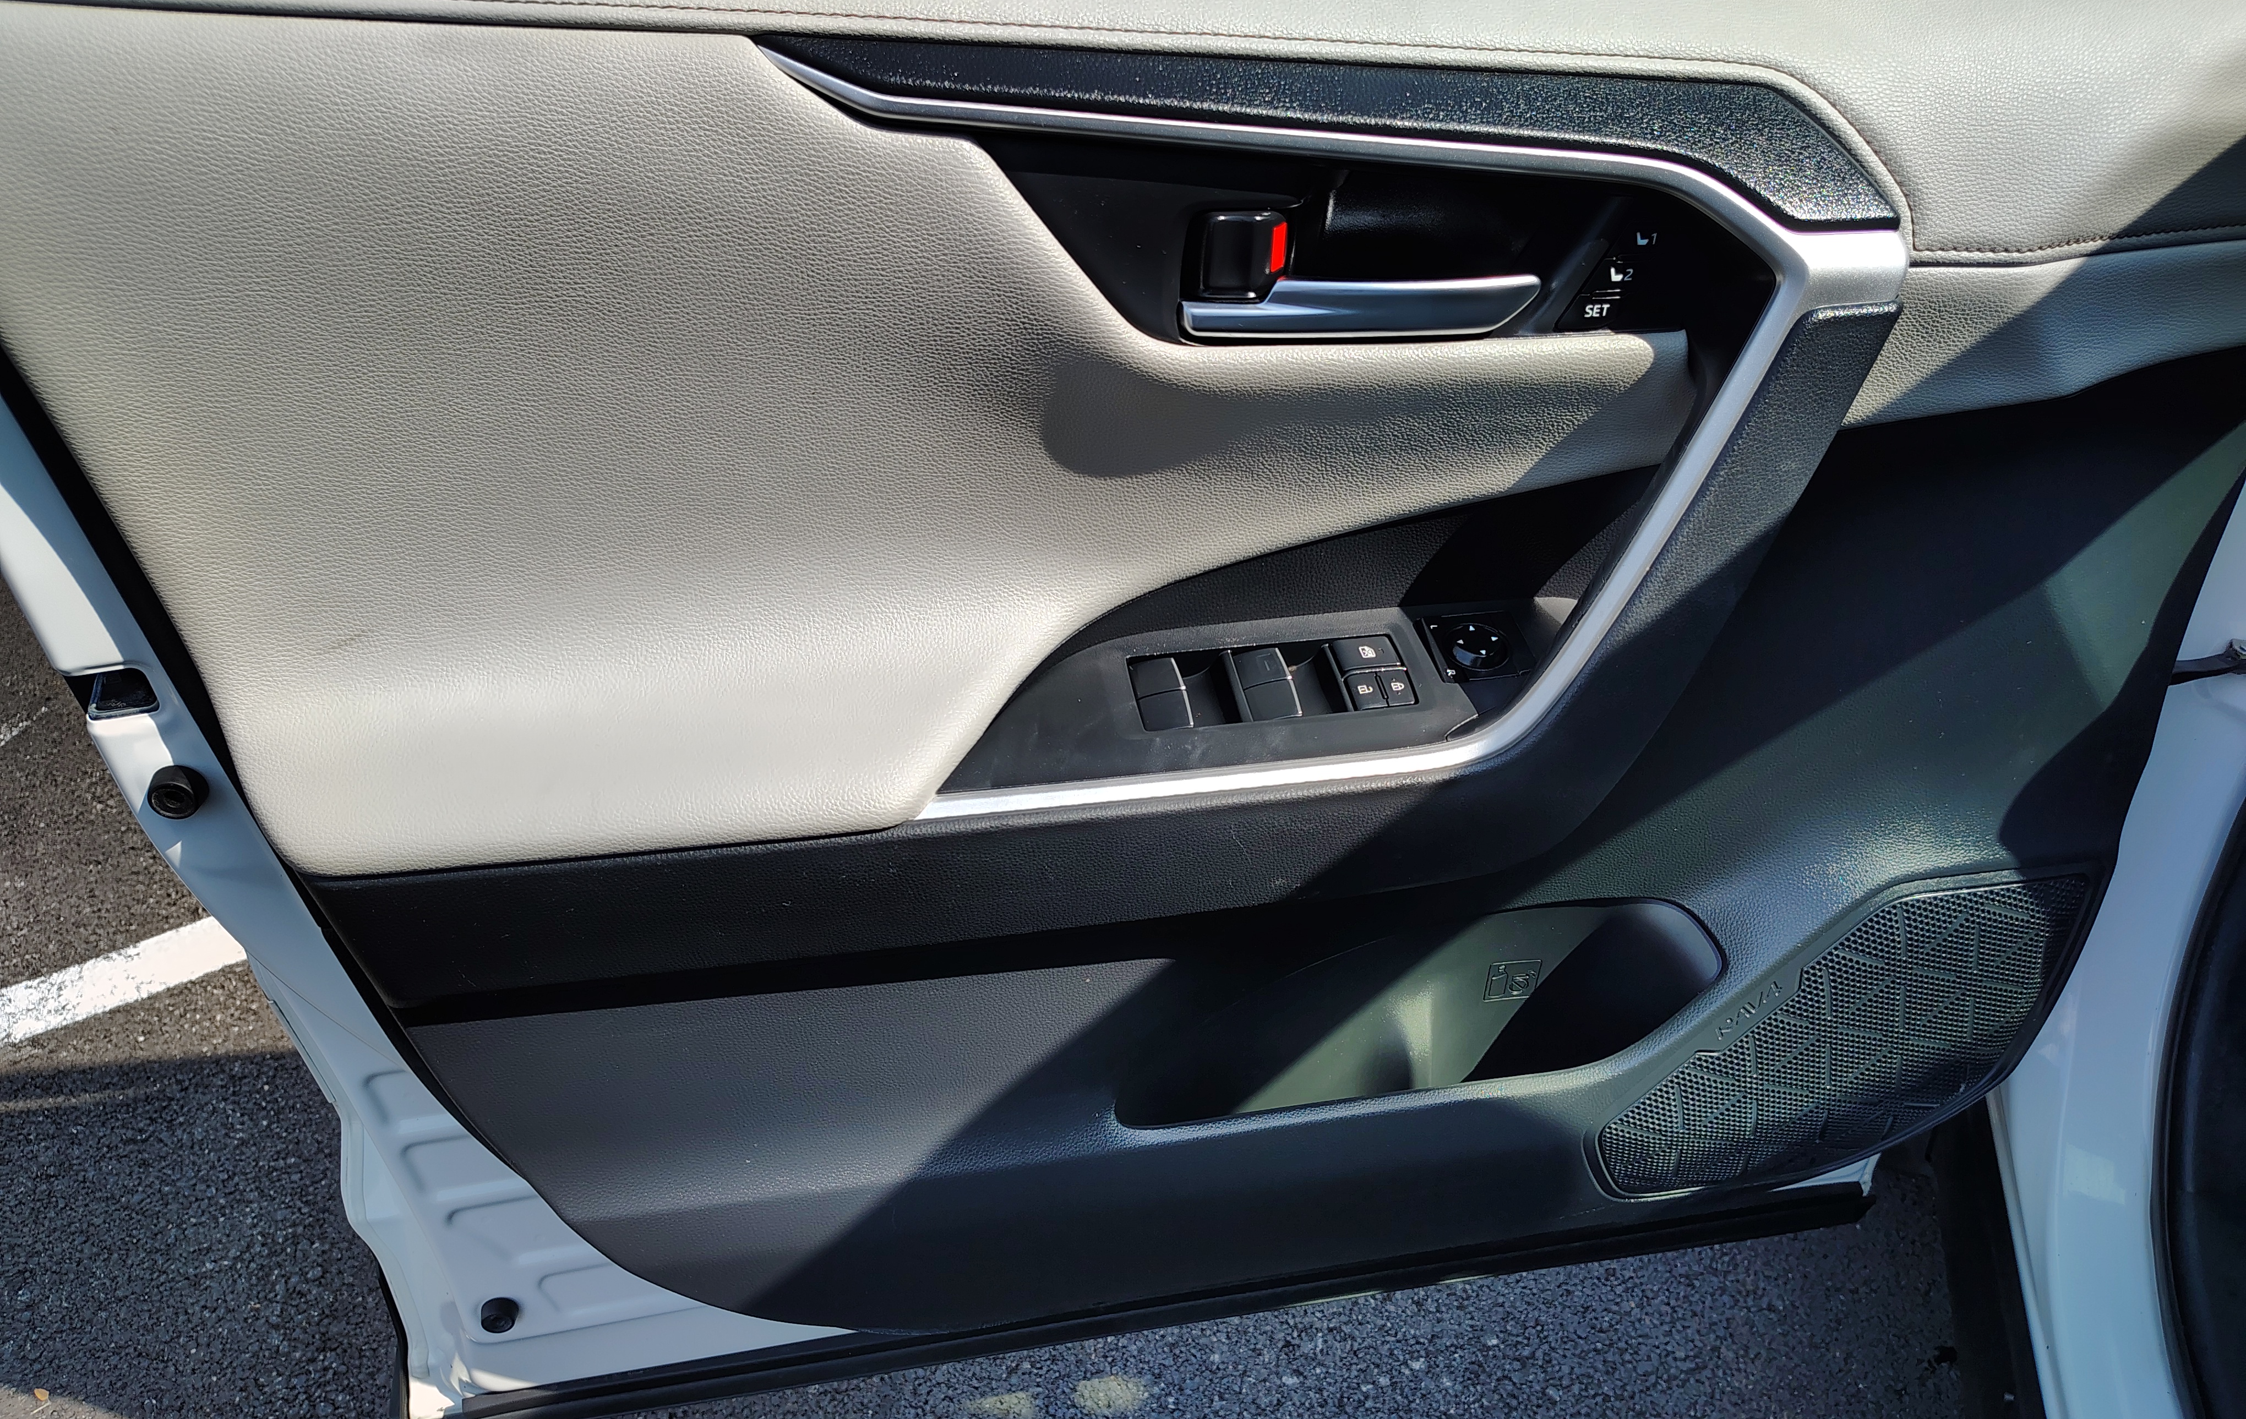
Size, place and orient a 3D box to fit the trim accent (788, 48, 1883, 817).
[{"bbox_3d":[0.095,-0.097,0.574,0.415,0.284,0.085,-6,41,-6],"label":"trim accent"}]

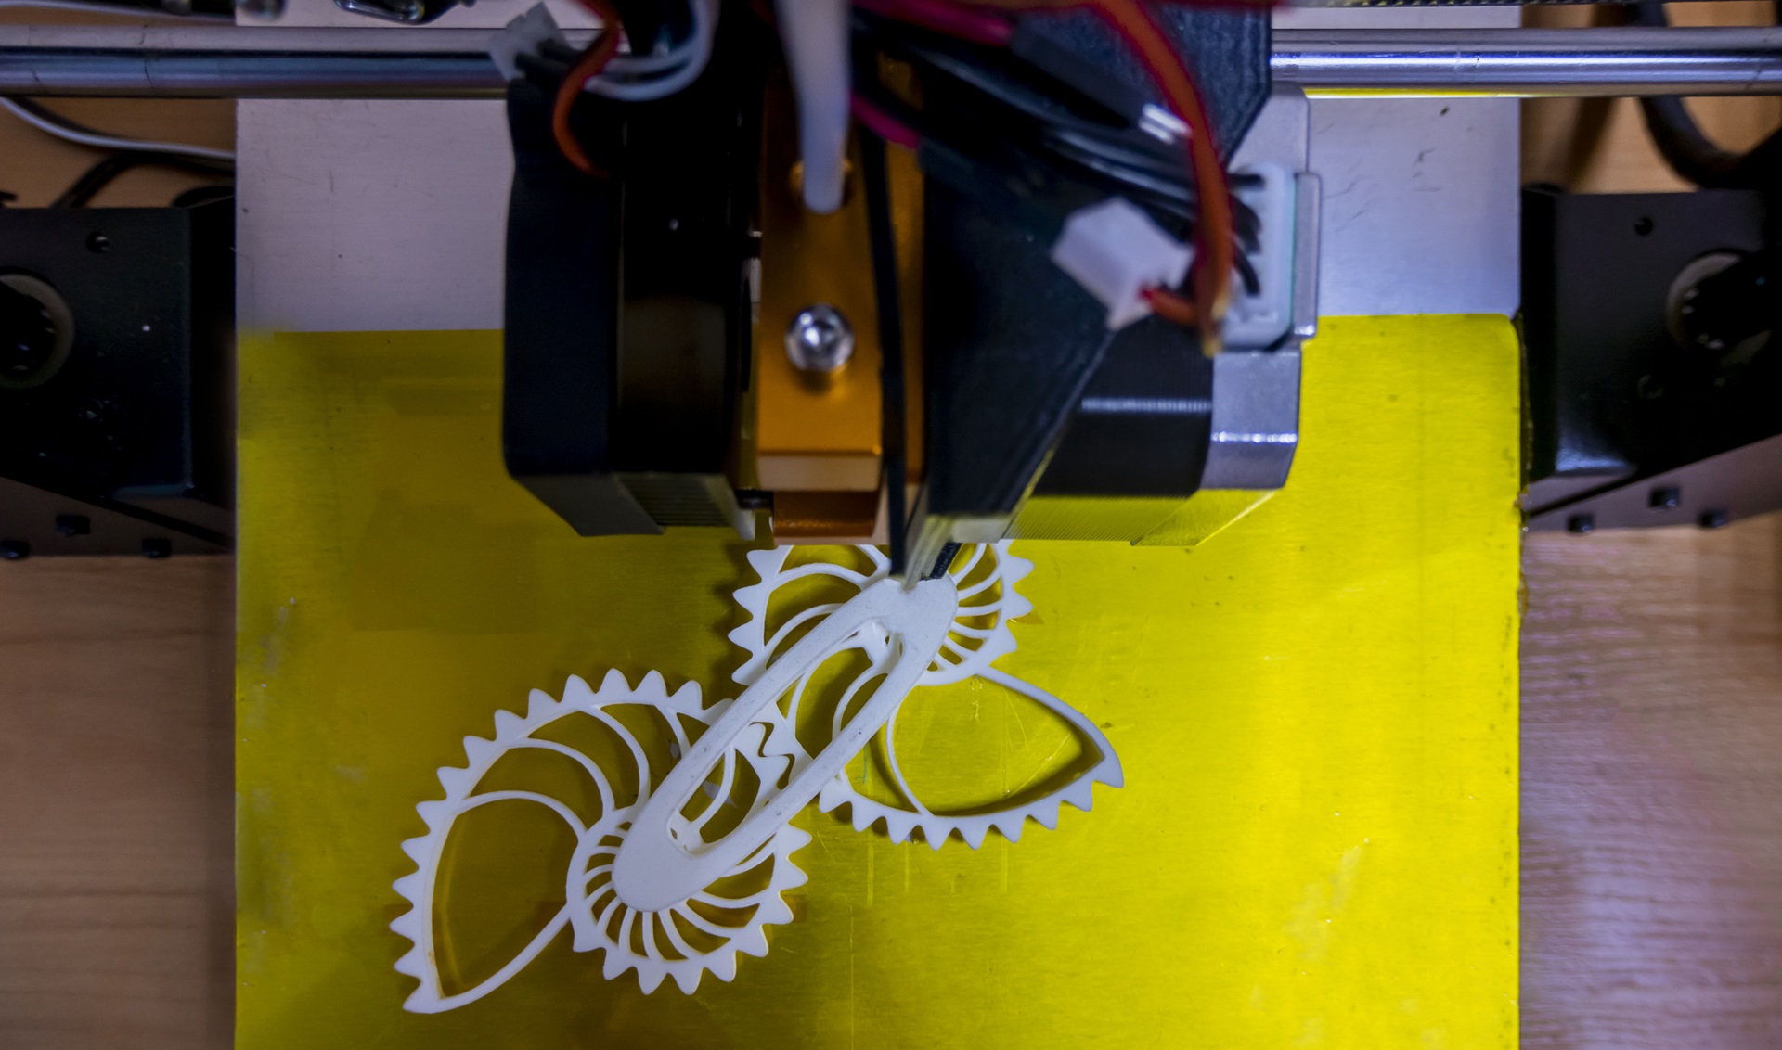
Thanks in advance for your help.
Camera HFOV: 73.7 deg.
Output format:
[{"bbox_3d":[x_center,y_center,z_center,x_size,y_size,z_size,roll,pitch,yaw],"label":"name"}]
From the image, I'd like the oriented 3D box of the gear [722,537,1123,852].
[{"bbox_3d":[0.002,0.025,0.203,0.055,0.006,0.070,-25,86,-2],"label":"gear"}]

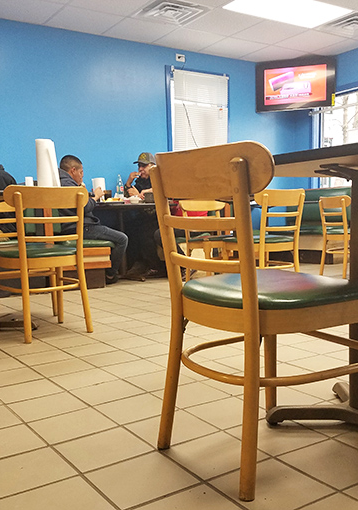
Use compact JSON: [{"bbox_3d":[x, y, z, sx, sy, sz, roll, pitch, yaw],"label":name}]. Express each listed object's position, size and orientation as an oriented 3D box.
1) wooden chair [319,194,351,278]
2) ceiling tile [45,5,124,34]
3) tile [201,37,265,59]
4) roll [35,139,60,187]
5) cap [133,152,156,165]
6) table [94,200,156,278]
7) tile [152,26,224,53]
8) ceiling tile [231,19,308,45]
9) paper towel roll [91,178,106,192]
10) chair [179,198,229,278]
[{"bbox_3d":[1.699,-0.192,5.100,0.458,0.798,0.468,-3,5,-26],"label":"wooden chair"},{"bbox_3d":[-0.943,-2.359,5.120,0.610,0.020,0.600,-4,5,-32],"label":"ceiling tile"},{"bbox_3d":[0.660,-2.472,6.090,0.610,0.020,0.600,-4,5,-32],"label":"tile"},{"bbox_3d":[-0.801,-0.540,3.100,0.122,0.290,0.122,-1,4,0],"label":"roll"},{"bbox_3d":[-0.339,-0.982,5.250,0.250,0.130,0.175,-5,5,-36],"label":"cap"},{"bbox_3d":[-0.621,-0.129,5.154,0.770,0.740,1.020,-4,5,-33],"label":"table"},{"bbox_3d":[0.127,-2.435,5.770,0.610,0.020,0.600,-4,5,-32],"label":"tile"},{"bbox_3d":[0.983,-2.411,5.553,0.610,0.030,0.610,-4,5,-33],"label":"ceiling tile"},{"bbox_3d":[-0.801,-0.634,5.100,0.120,0.260,0.120,-1,4,0],"label":"paper towel roll"},{"bbox_3d":[0.324,-0.090,4.157,0.460,0.790,0.460,-4,5,-31],"label":"chair"}]

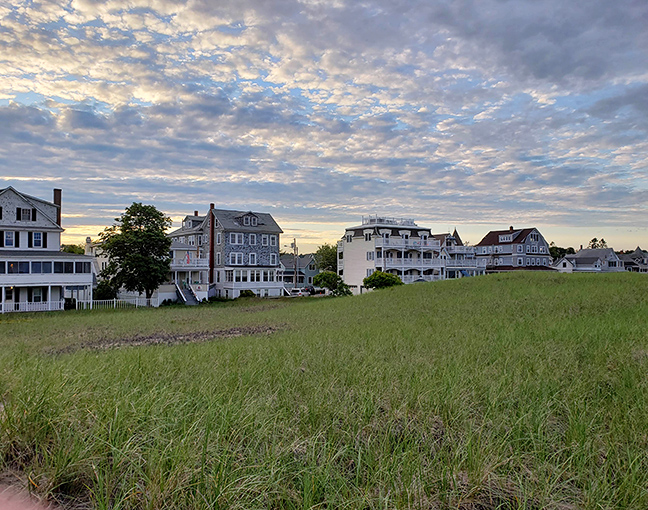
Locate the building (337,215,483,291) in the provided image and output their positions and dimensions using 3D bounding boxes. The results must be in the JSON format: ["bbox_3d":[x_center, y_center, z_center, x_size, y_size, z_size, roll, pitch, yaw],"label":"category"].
[{"bbox_3d":[14.600,0.436,88.026,20.000,12.600,13.000,1,-2,-30],"label":"building"}]

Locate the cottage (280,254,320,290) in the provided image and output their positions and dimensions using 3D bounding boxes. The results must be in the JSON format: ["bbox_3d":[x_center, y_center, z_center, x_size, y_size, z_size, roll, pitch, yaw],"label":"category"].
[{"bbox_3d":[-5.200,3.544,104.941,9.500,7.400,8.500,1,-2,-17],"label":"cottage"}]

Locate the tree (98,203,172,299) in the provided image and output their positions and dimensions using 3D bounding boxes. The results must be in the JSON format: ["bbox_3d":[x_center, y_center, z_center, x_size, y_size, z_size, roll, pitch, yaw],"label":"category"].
[{"bbox_3d":[-21.600,0.053,58.525,8.400,11.800,8.000,0,-2,0],"label":"tree"}]

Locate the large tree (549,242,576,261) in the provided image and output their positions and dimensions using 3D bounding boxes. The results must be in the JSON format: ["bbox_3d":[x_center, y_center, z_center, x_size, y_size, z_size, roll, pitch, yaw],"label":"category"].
[{"bbox_3d":[76.000,1.853,162.017,8.500,12.500,8.500,0,-2,0],"label":"large tree"}]

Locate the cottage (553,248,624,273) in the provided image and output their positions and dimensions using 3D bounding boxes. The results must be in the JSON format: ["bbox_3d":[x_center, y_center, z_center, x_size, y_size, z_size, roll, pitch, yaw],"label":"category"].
[{"bbox_3d":[71.500,2.363,138.992,11.500,8.500,15.000,1,-2,-30],"label":"cottage"}]

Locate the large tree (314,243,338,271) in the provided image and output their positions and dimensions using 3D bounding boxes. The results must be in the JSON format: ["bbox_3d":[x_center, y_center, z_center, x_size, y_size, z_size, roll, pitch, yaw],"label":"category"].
[{"bbox_3d":[0.900,2.414,113.979,6.500,10.000,6.500,0,-2,0],"label":"large tree"}]

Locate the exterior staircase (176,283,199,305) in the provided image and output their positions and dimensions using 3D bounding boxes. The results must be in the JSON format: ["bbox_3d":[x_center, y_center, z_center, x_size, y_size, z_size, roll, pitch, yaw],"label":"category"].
[{"bbox_3d":[-17.500,4.954,65.181,2.000,2.400,3.500,1,-2,-36],"label":"exterior staircase"}]

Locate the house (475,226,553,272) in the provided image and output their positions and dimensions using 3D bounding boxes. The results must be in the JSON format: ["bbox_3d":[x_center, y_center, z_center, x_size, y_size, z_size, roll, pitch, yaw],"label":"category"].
[{"bbox_3d":[46.200,0.115,124.052,10.000,13.700,17.000,1,-2,-30],"label":"house"}]

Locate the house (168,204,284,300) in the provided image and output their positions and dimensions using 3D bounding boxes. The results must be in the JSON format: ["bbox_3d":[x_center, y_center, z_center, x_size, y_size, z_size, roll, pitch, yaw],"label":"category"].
[{"bbox_3d":[-15.800,-0.572,77.752,15.000,13.800,15.500,1,-2,-36],"label":"house"}]

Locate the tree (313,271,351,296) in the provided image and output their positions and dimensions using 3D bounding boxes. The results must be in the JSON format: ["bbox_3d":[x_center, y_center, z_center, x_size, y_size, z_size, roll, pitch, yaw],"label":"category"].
[{"bbox_3d":[1.150,4.325,75.905,5.600,4.000,5.200,0,-2,0],"label":"tree"}]

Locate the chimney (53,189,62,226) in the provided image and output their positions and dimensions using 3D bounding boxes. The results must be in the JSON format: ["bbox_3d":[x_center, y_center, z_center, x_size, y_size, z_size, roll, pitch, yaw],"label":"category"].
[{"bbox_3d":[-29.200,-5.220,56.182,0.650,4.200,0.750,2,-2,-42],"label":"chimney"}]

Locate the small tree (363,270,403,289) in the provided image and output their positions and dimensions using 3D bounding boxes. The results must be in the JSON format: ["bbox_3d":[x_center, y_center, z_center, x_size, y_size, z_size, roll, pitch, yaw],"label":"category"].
[{"bbox_3d":[7.800,3.786,67.917,5.200,3.500,4.800,0,-2,0],"label":"small tree"}]

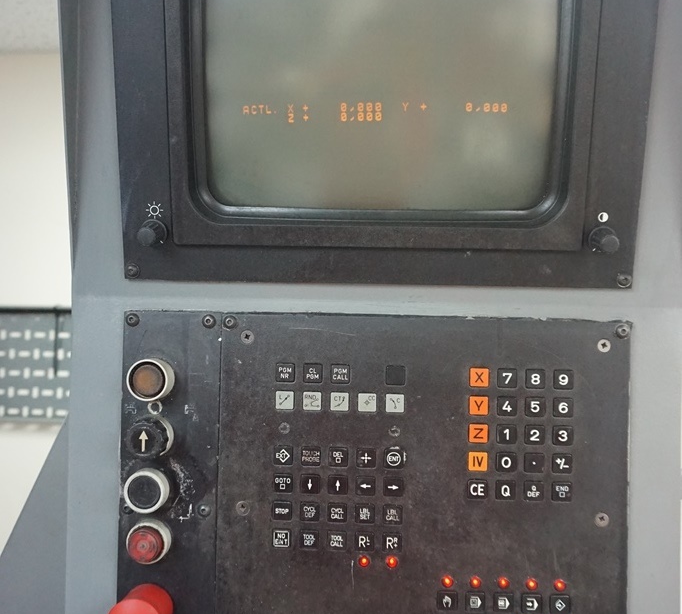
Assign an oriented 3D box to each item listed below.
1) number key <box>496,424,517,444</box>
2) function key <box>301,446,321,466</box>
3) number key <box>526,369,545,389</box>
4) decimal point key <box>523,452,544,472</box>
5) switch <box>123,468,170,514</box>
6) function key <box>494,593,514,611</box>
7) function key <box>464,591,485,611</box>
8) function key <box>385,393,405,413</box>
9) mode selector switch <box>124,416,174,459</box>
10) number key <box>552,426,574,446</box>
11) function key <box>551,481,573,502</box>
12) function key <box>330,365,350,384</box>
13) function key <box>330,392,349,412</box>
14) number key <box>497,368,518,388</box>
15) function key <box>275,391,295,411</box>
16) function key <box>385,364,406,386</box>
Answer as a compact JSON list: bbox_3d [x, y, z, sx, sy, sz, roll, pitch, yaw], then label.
[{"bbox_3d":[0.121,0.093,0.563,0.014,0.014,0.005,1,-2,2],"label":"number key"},{"bbox_3d":[-0.021,0.105,0.537,0.013,0.013,0.006,1,-1,3],"label":"function key"},{"bbox_3d":[0.134,0.050,0.531,0.013,0.013,0.006,1,-1,3],"label":"number key"},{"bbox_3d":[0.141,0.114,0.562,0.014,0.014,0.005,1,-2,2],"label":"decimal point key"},{"bbox_3d":[-0.134,0.127,0.529,0.029,0.029,0.011,1,-2,2],"label":"switch"},{"bbox_3d":[0.111,0.202,0.524,0.013,0.013,0.004,1,-2,2],"label":"function key"},{"bbox_3d":[0.094,0.205,0.535,0.013,0.013,0.005,1,-1,2],"label":"function key"},{"bbox_3d":[0.038,0.068,0.540,0.013,0.013,0.005,1,-1,2],"label":"function key"},{"bbox_3d":[-0.132,0.091,0.531,0.028,0.028,0.024,1,-1,3],"label":"mode selector switch"},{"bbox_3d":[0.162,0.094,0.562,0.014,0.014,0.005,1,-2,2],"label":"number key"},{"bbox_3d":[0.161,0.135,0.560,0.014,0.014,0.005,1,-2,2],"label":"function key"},{"bbox_3d":[0.000,0.047,0.536,0.013,0.013,0.006,1,-1,3],"label":"function key"},{"bbox_3d":[0.000,0.066,0.532,0.013,0.013,0.004,1,-2,2],"label":"function key"},{"bbox_3d":[0.115,0.049,0.529,0.013,0.013,0.004,1,-2,2],"label":"number key"},{"bbox_3d":[-0.039,0.066,0.538,0.013,0.013,0.006,1,-1,3],"label":"function key"},{"bbox_3d":[0.038,0.048,0.535,0.013,0.013,0.006,1,-1,3],"label":"function key"}]

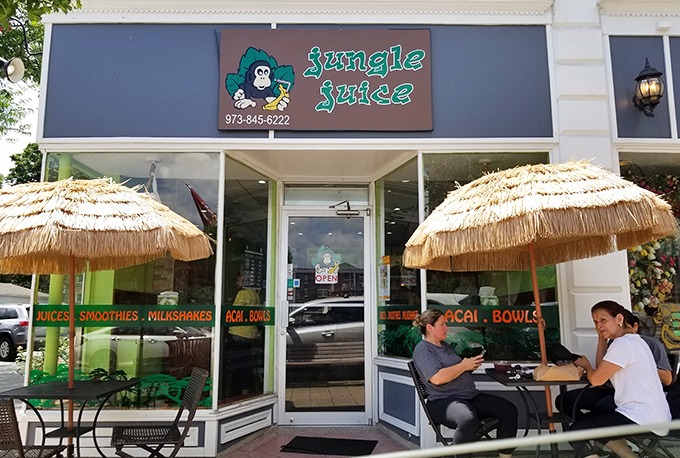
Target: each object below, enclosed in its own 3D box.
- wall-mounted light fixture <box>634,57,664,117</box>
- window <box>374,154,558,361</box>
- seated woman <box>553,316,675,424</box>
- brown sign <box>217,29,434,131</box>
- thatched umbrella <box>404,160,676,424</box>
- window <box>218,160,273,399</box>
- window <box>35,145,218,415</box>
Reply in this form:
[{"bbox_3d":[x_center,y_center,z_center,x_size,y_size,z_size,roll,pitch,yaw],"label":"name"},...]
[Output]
[{"bbox_3d":[2.681,-1.217,4.466,0.250,0.540,0.310,0,-8,0],"label":"wall-mounted light fixture"},{"bbox_3d":[1.129,0.267,4.787,1.460,1.820,0.700,0,-8,0],"label":"window"},{"bbox_3d":[2.038,1.208,3.810,0.820,1.200,0.480,1,-8,-5],"label":"seated woman"},{"bbox_3d":[-0.128,-1.356,4.612,1.920,0.966,0.050,0,-8,0],"label":"brown sign"},{"bbox_3d":[1.350,0.486,3.538,1.780,1.980,1.780,-4,-8,-1],"label":"thatched umbrella"},{"bbox_3d":[-0.841,0.487,4.791,0.080,2.140,0.860,-4,-8,24],"label":"window"},{"bbox_3d":[-1.815,0.409,4.420,1.560,2.190,0.080,0,-8,0],"label":"window"}]

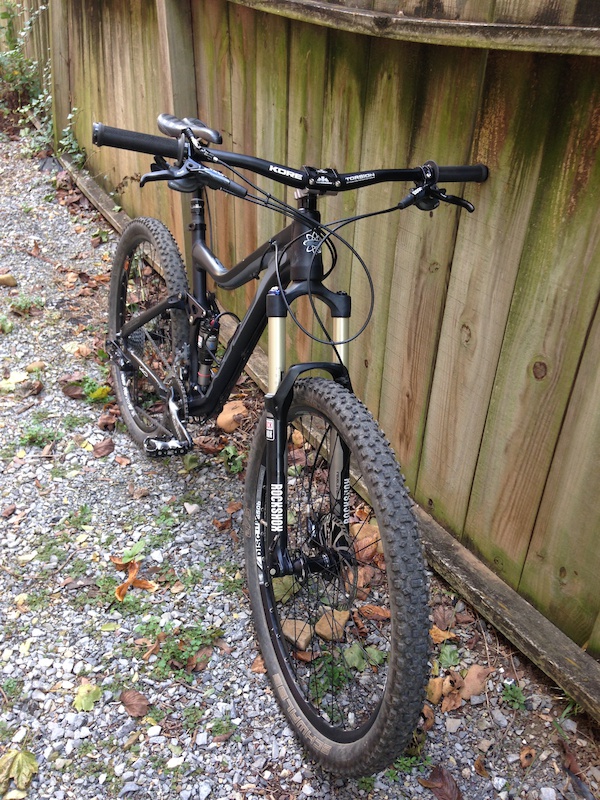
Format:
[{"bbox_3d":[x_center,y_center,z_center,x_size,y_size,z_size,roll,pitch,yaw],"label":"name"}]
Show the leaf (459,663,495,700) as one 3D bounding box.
[{"bbox_3d":[0.377,0.601,1.631,0.047,0.020,0.100,22,36,32],"label":"leaf"}]

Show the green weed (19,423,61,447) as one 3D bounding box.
[{"bbox_3d":[-0.825,0.108,2.414,0.130,0.038,0.090,-9,30,-19],"label":"green weed"}]

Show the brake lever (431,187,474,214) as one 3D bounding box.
[{"bbox_3d":[0.288,-0.381,1.444,0.098,0.027,0.030,23,25,-14],"label":"brake lever"}]

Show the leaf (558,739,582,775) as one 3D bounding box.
[{"bbox_3d":[0.518,0.690,1.465,0.030,0.025,0.076,-5,30,-9],"label":"leaf"}]

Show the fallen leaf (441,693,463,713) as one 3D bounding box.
[{"bbox_3d":[0.314,0.628,1.584,0.053,0.020,0.030,-16,34,-26],"label":"fallen leaf"}]

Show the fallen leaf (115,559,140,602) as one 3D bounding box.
[{"bbox_3d":[-0.416,0.435,1.845,0.042,0.030,0.115,8,29,10],"label":"fallen leaf"}]

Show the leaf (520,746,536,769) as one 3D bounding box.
[{"bbox_3d":[0.438,0.684,1.460,0.031,0.013,0.038,15,31,22],"label":"leaf"}]

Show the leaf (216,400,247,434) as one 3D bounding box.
[{"bbox_3d":[-0.228,0.055,2.587,0.098,0.045,0.152,7,31,12],"label":"leaf"}]

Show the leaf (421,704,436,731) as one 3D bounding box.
[{"bbox_3d":[0.261,0.647,1.552,0.030,0.020,0.048,-1,30,-3],"label":"leaf"}]

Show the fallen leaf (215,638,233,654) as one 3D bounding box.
[{"bbox_3d":[-0.169,0.543,1.680,0.046,0.013,0.027,25,36,36],"label":"fallen leaf"}]

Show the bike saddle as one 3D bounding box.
[{"bbox_3d":[-0.246,-0.642,1.818,0.138,0.058,0.270,-4,24,-27],"label":"bike saddle"}]

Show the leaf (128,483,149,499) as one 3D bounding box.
[{"bbox_3d":[-0.480,0.264,2.244,0.045,0.022,0.066,-19,37,-35],"label":"leaf"}]

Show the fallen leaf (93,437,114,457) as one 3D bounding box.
[{"bbox_3d":[-0.629,0.155,2.443,0.059,0.020,0.083,26,39,38],"label":"fallen leaf"}]

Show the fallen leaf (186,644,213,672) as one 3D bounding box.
[{"bbox_3d":[-0.216,0.557,1.644,0.042,0.020,0.068,17,32,25],"label":"fallen leaf"}]

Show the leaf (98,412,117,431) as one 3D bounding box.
[{"bbox_3d":[-0.649,0.077,2.572,0.064,0.030,0.059,5,30,7],"label":"leaf"}]

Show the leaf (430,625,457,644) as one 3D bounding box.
[{"bbox_3d":[0.326,0.534,1.750,0.050,0.020,0.045,-10,31,-17],"label":"leaf"}]

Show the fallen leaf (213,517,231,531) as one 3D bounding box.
[{"bbox_3d":[-0.212,0.333,2.056,0.048,0.022,0.034,-1,29,-6],"label":"fallen leaf"}]

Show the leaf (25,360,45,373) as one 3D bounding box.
[{"bbox_3d":[-0.991,-0.125,2.846,0.073,0.027,0.048,-8,30,-19],"label":"leaf"}]

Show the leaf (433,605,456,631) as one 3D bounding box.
[{"bbox_3d":[0.337,0.506,1.776,0.056,0.020,0.064,9,29,13],"label":"leaf"}]

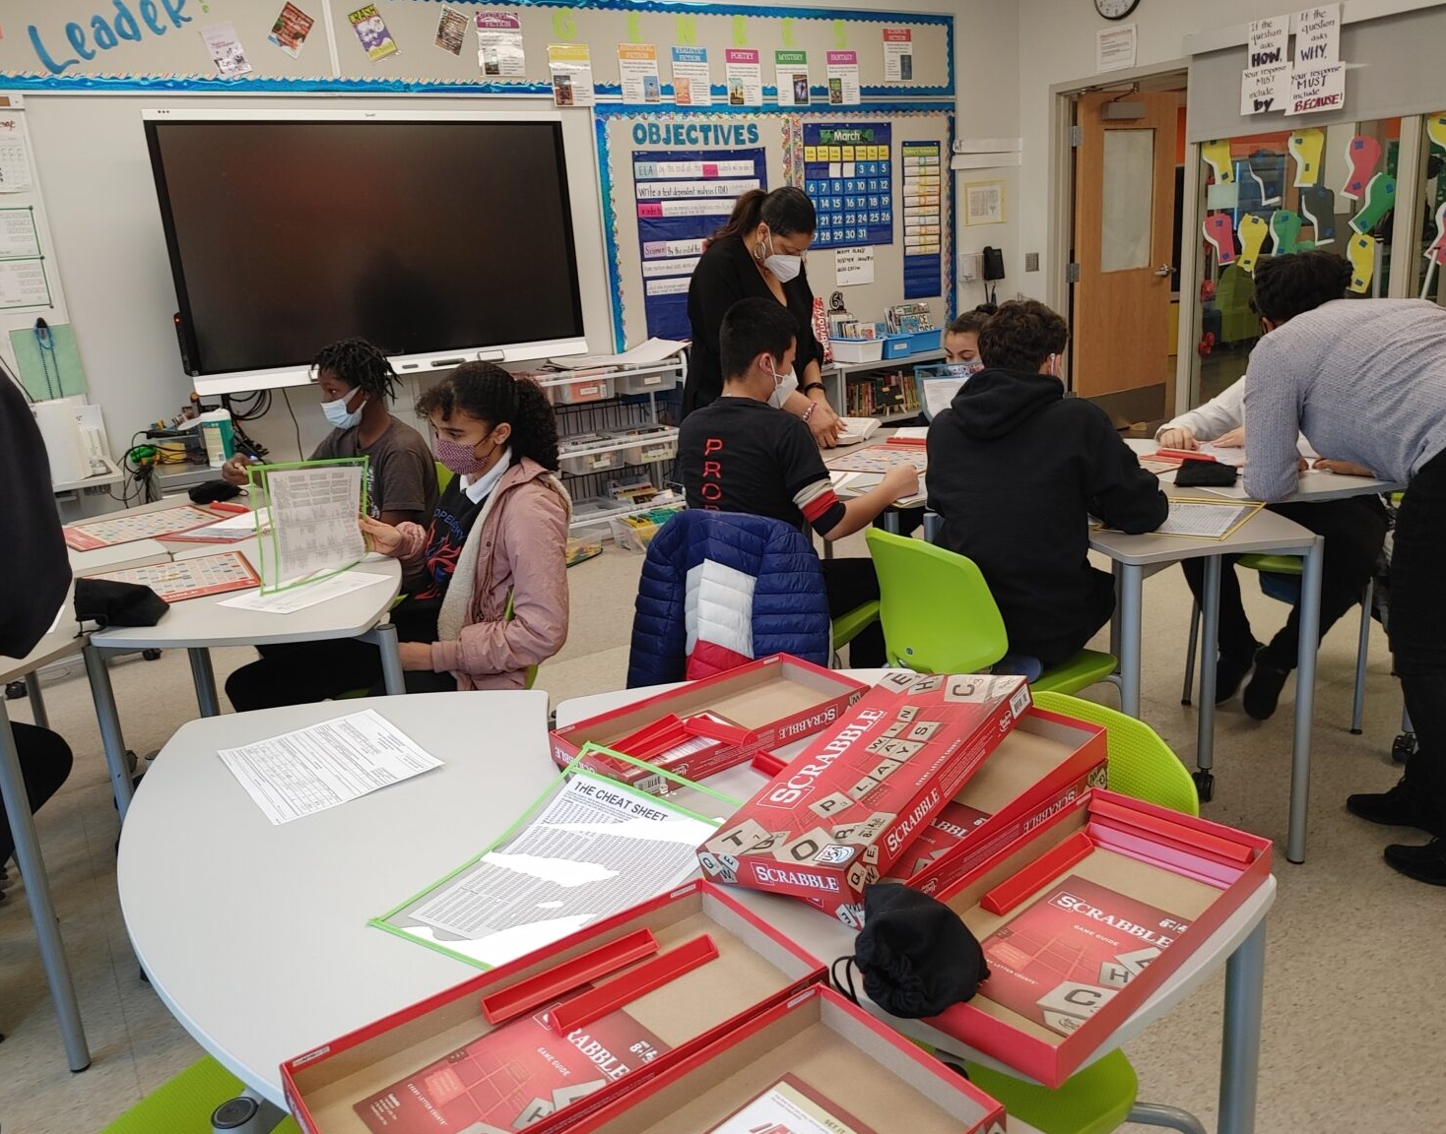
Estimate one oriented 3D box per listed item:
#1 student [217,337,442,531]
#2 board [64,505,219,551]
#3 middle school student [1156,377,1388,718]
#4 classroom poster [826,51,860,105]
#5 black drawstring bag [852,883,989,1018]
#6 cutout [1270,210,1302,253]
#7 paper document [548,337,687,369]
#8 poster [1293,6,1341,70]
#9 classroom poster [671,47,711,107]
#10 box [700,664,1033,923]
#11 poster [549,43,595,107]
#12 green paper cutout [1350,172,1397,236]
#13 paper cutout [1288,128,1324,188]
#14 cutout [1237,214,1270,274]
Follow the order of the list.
[{"bbox_3d":[-1.097,-0.073,3.429,0.660,1.200,0.520,-13,18,-30],"label":"student"},{"bbox_3d":[-1.631,-0.114,3.170,0.372,0.008,0.365,-16,19,-37],"label":"board"},{"bbox_3d":[1.533,-0.184,3.083,0.540,1.180,0.660,7,19,36],"label":"middle school student"},{"bbox_3d":[0.676,-2.698,6.274,0.214,0.279,0.008,-13,18,-29],"label":"classroom poster"},{"bbox_3d":[0.167,0.326,0.962,0.120,0.085,0.100,-1,16,9],"label":"black drawstring bag"},{"bbox_3d":[2.933,-1.735,5.923,0.006,0.243,0.178,-14,18,-30],"label":"cutout"},{"bbox_3d":[-0.514,-1.049,5.581,0.690,0.070,0.400,-13,18,-29],"label":"paper document"},{"bbox_3d":[2.833,-2.526,5.421,0.010,0.280,0.218,-12,17,-27],"label":"poster"},{"bbox_3d":[-0.169,-2.648,6.143,0.218,0.285,0.010,-12,17,-27],"label":"classroom poster"},{"bbox_3d":[0.166,0.223,1.231,0.186,0.039,0.395,-5,19,42],"label":"box"},{"bbox_3d":[-0.776,-2.524,5.825,0.222,0.292,0.010,-12,17,-27],"label":"poster"},{"bbox_3d":[3.163,-1.764,5.527,0.006,0.290,0.190,-14,38,-30],"label":"green paper cutout"},{"bbox_3d":[2.915,-2.044,5.679,0.010,0.275,0.175,-12,17,-27],"label":"paper cutout"},{"bbox_3d":[2.807,-1.715,6.017,0.010,0.300,0.185,-12,17,-27],"label":"cutout"}]

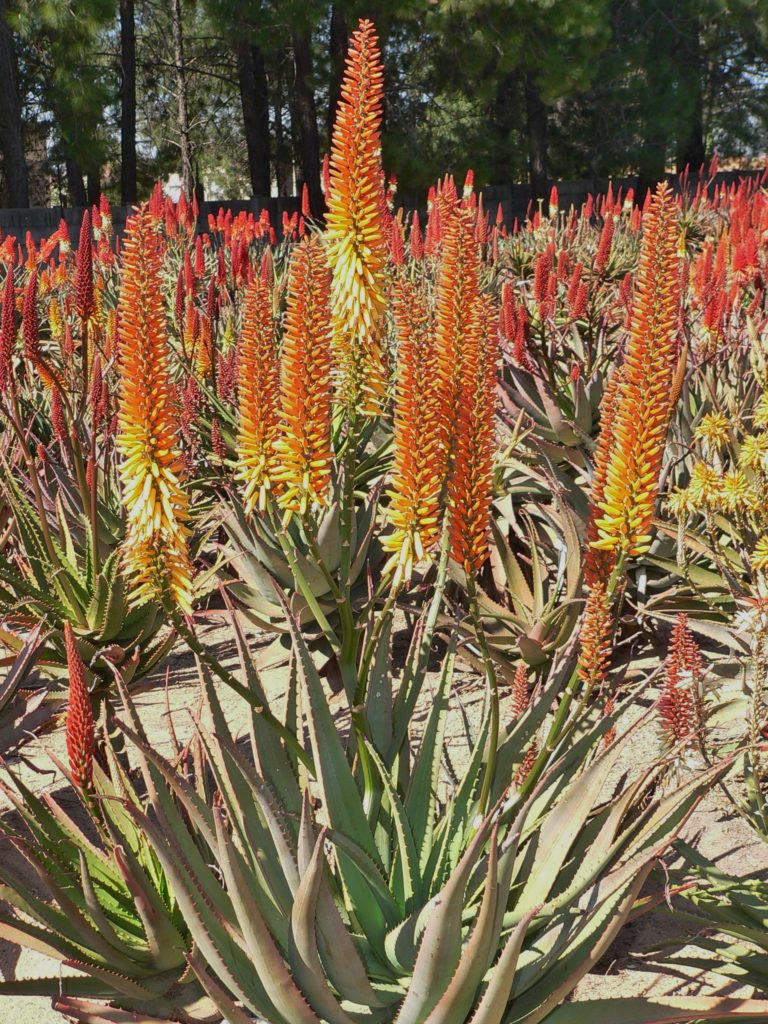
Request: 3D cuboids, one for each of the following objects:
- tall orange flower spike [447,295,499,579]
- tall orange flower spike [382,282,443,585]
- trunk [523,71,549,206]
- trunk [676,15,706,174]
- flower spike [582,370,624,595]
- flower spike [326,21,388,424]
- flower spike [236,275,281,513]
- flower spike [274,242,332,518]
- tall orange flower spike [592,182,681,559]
[{"bbox_3d":[0.127,-0.107,2.130,0.069,0.389,0.069,3,11,0],"label":"tall orange flower spike"},{"bbox_3d":[0.037,-0.106,2.080,0.073,0.409,0.073,0,11,0],"label":"tall orange flower spike"},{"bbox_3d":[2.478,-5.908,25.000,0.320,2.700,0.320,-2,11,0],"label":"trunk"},{"bbox_3d":[5.198,-6.989,26.000,0.450,2.800,0.450,-2,11,0],"label":"trunk"},{"bbox_3d":[0.311,-0.052,2.150,0.064,0.324,0.064,4,11,0],"label":"flower spike"},{"bbox_3d":[-0.036,-0.400,2.080,0.083,0.526,0.083,2,11,0],"label":"flower spike"},{"bbox_3d":[-0.179,-0.168,2.200,0.061,0.336,0.061,0,11,0],"label":"flower spike"},{"bbox_3d":[-0.111,-0.184,2.120,0.074,0.390,0.074,1,11,0],"label":"flower spike"},{"bbox_3d":[0.341,-0.189,2.050,0.083,0.499,0.083,6,11,0],"label":"tall orange flower spike"}]

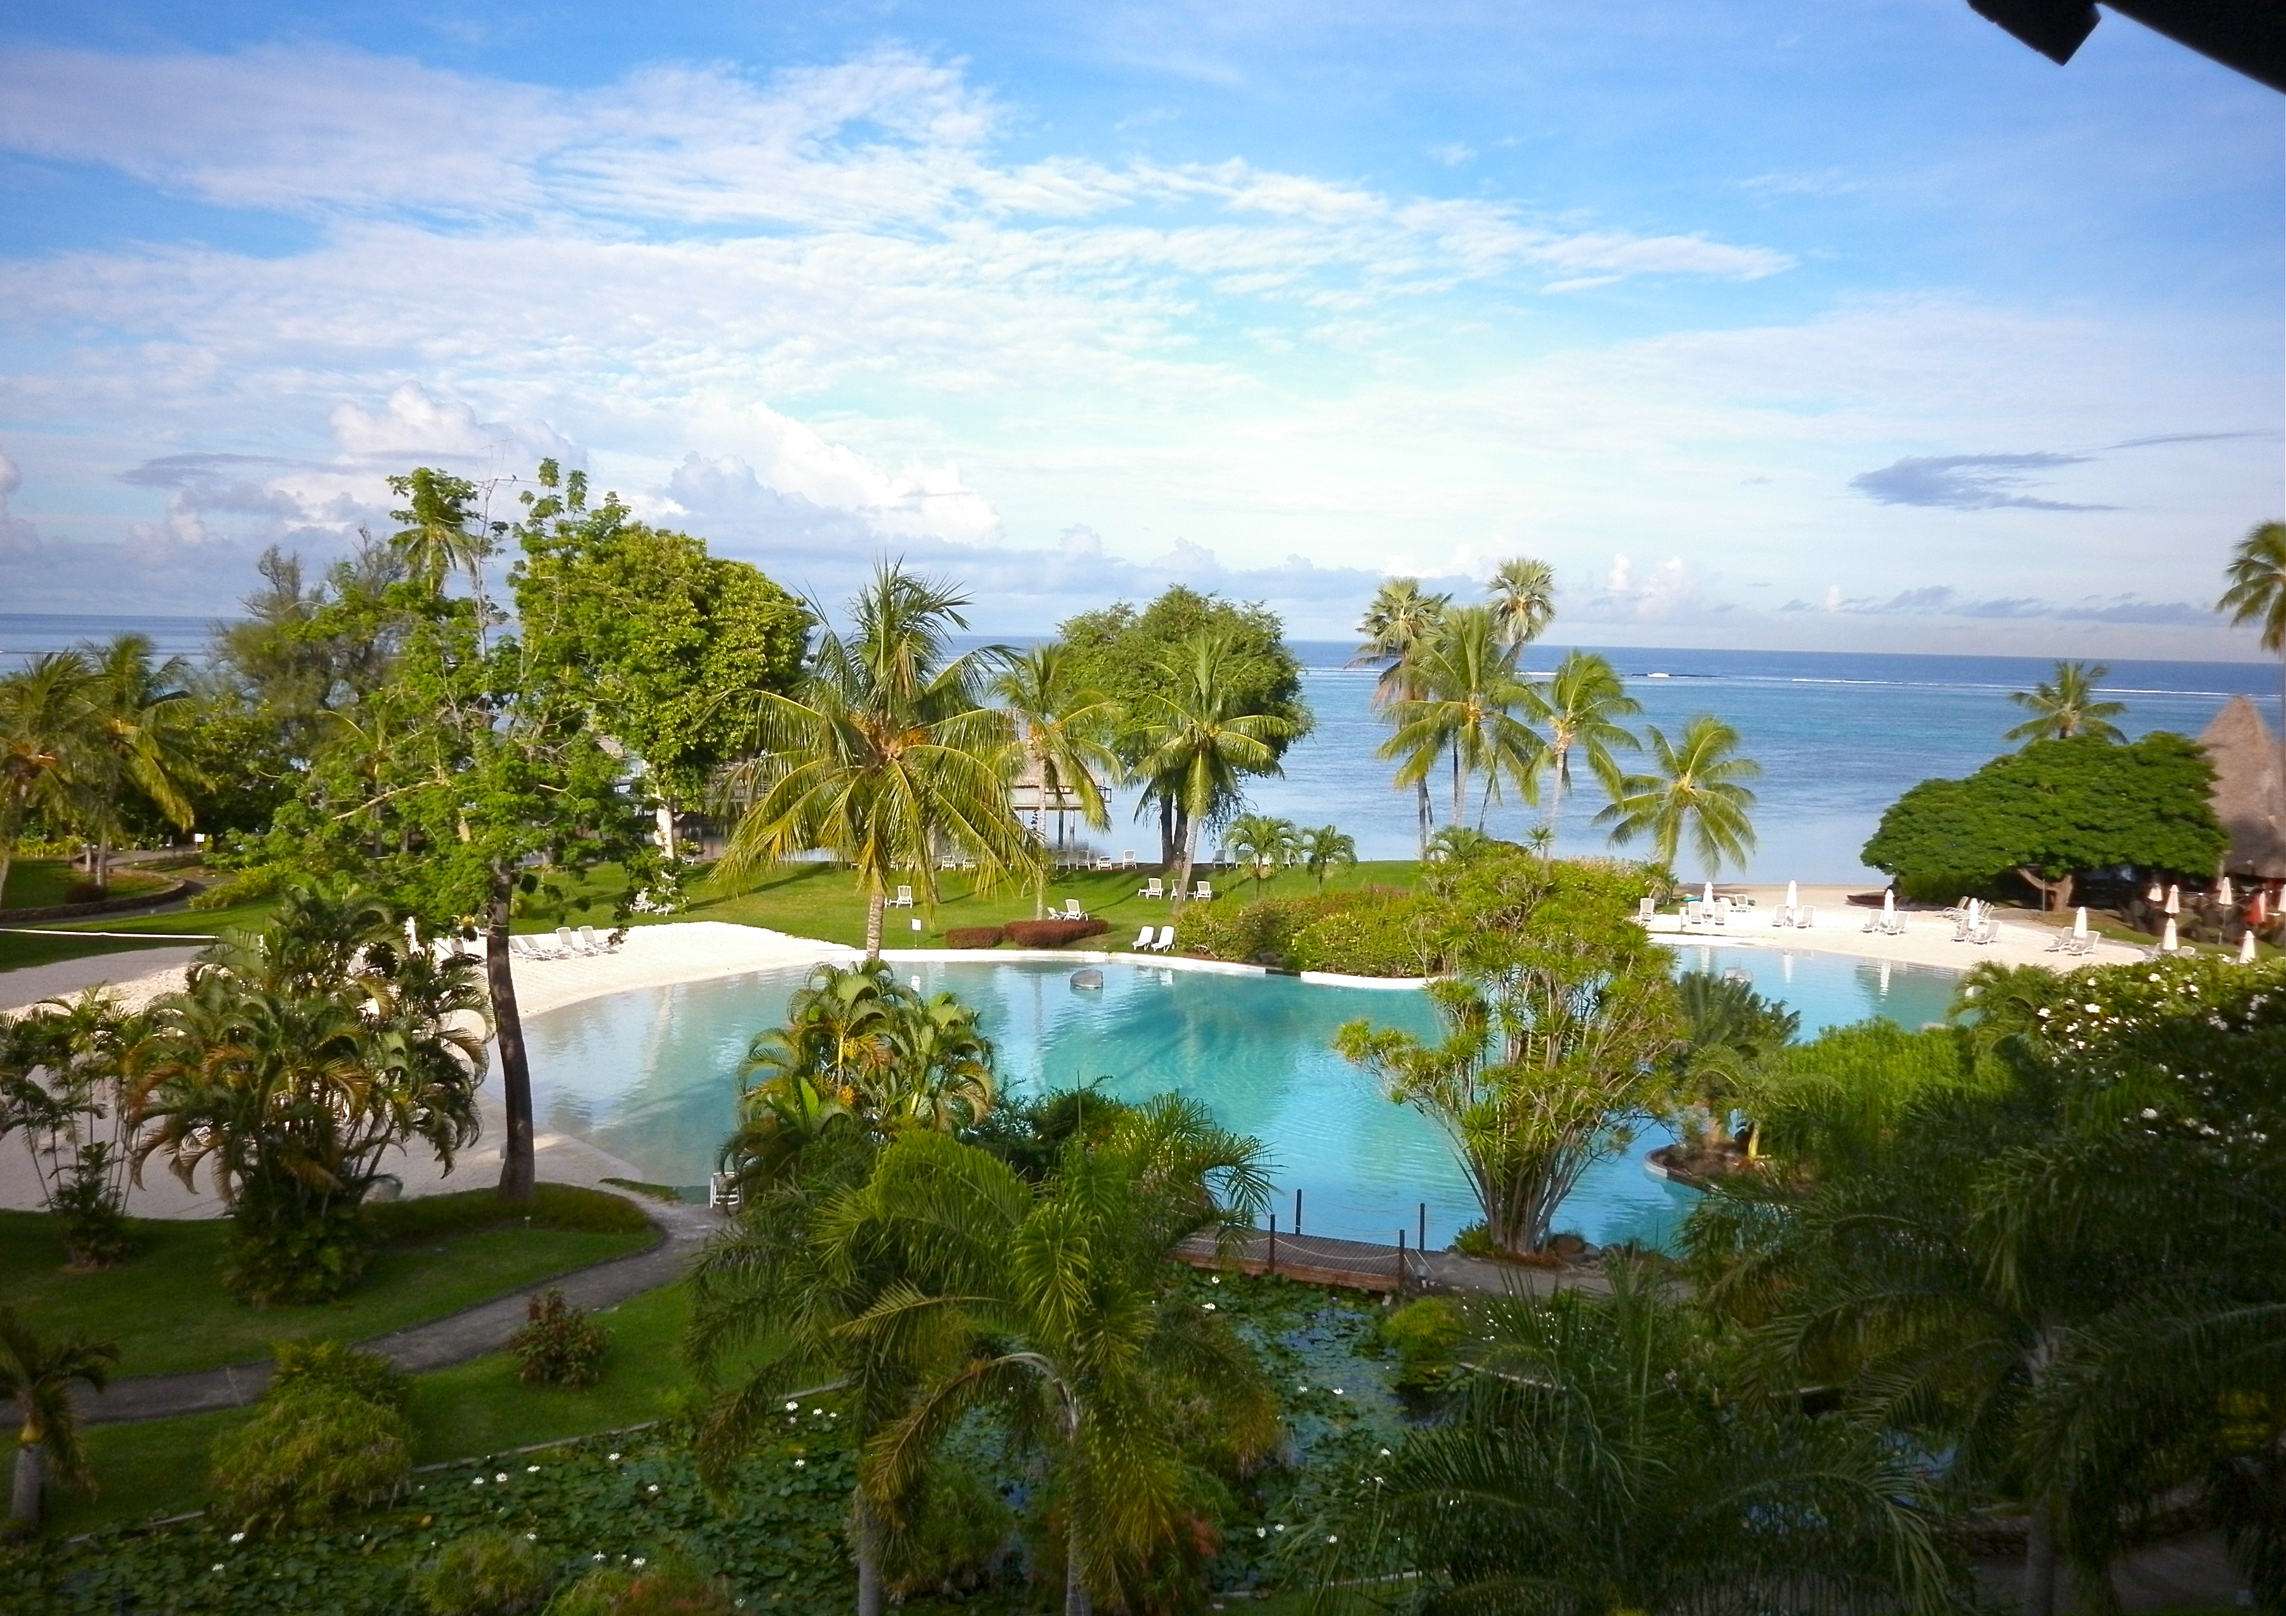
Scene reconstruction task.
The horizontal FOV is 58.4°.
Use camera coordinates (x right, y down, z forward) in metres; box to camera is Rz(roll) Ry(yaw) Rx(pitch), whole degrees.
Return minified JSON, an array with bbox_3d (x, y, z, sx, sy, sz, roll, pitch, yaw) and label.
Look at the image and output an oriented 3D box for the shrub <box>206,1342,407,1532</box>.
[{"bbox_3d":[-12.511,9.175,30.707,2.900,2.200,2.600,-1,5,-22],"label":"shrub"}]

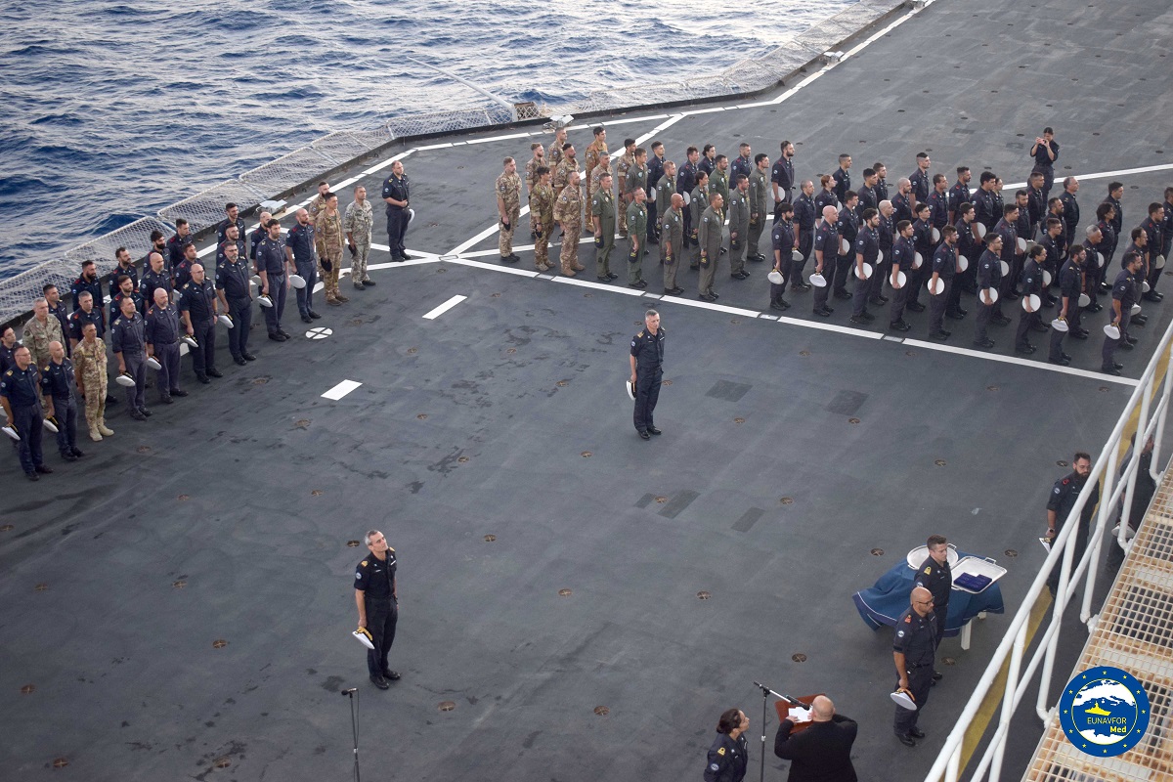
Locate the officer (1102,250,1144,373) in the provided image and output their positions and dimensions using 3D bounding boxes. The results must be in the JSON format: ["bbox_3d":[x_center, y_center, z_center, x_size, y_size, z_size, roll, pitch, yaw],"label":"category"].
[{"bbox_3d":[7.679,-1.125,22.412,0.330,1.798,0.510,14,30,27],"label":"officer"}]

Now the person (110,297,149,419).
[{"bbox_3d":[-6.217,-0.452,21.361,0.320,1.784,0.490,14,30,27],"label":"person"}]

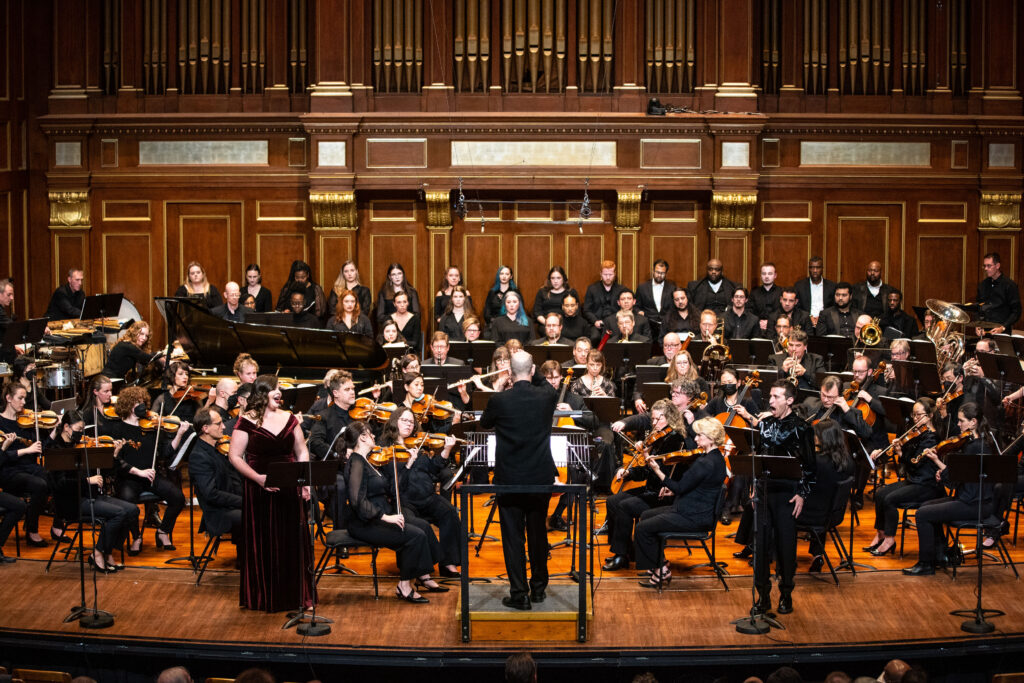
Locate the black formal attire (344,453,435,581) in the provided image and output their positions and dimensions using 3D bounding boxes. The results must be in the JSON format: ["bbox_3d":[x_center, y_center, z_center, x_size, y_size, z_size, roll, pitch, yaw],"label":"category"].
[{"bbox_3d":[-0.938,1.340,15.250,0.670,0.980,0.480,2,5,15],"label":"black formal attire"}]

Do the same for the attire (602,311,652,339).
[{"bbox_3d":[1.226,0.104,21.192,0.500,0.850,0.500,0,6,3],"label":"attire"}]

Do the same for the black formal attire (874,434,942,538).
[{"bbox_3d":[3.384,1.217,16.950,0.640,0.930,0.480,-3,6,-33],"label":"black formal attire"}]

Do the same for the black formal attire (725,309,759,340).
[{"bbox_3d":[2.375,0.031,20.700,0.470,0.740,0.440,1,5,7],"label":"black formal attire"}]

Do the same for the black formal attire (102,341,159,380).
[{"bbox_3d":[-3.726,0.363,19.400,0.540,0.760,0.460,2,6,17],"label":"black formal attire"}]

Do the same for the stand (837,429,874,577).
[{"bbox_3d":[2.743,1.256,15.950,0.380,1.096,0.500,-1,6,-14],"label":"stand"}]

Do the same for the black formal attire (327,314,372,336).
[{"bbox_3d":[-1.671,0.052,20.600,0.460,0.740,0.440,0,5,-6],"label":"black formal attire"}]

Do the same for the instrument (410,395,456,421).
[{"bbox_3d":[-0.615,0.610,18.000,0.600,0.210,0.100,15,-29,3],"label":"instrument"}]

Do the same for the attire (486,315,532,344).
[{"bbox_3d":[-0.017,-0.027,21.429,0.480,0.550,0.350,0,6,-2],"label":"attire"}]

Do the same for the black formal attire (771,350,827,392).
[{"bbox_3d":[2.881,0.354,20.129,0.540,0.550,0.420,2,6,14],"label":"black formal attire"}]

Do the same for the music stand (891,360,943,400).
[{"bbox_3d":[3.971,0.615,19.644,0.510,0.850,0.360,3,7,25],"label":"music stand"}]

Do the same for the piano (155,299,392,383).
[{"bbox_3d":[-2.476,0.460,19.150,2.550,1.800,1.550,1,6,10],"label":"piano"}]

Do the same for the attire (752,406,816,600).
[{"bbox_3d":[2.016,1.194,14.680,0.500,1.440,0.320,4,7,31],"label":"attire"}]

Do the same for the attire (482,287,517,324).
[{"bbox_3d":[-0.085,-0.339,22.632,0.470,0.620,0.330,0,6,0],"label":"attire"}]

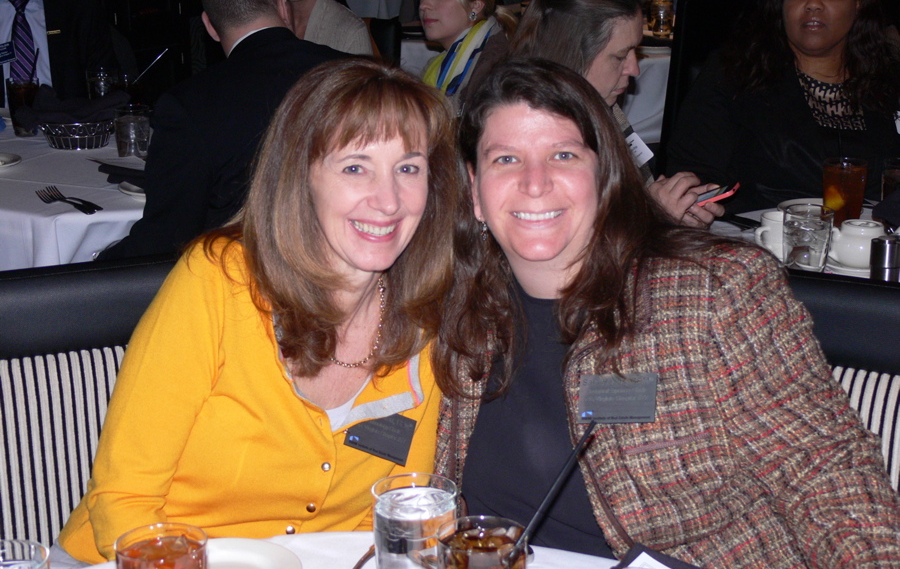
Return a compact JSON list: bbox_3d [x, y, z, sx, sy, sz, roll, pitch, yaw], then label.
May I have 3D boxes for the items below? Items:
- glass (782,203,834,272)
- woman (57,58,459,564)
[{"bbox_3d":[0.592,-0.076,2.670,0.083,0.095,0.083,0,17,0],"label":"glass"},{"bbox_3d":[-0.195,0.385,1.801,0.520,1.220,0.660,-3,17,-10],"label":"woman"}]

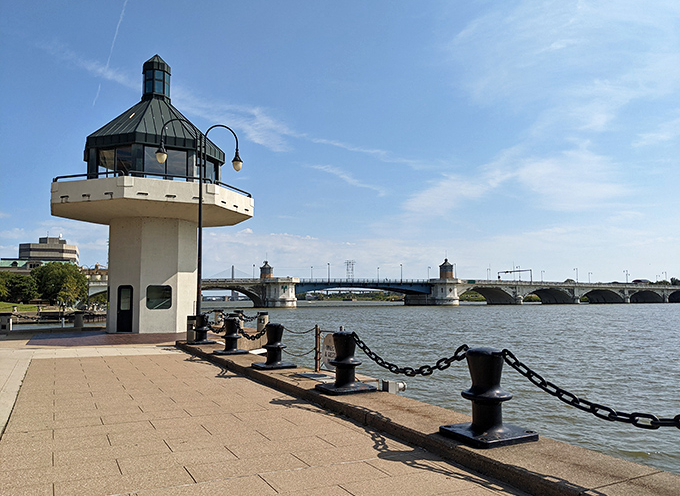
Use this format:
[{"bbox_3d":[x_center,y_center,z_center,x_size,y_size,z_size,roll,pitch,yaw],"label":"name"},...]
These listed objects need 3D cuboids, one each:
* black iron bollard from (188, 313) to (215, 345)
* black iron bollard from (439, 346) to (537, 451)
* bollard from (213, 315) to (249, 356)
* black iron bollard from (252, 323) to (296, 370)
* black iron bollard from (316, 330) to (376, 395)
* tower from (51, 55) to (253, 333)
[{"bbox_3d":[-4.242,2.510,16.341,0.694,0.878,0.694,3,-6,-28],"label":"black iron bollard"},{"bbox_3d":[1.521,1.497,5.504,0.694,0.878,0.694,3,-6,-28],"label":"black iron bollard"},{"bbox_3d":[-2.769,2.246,13.515,0.694,0.878,0.694,3,-6,-28],"label":"bollard"},{"bbox_3d":[-1.340,1.992,10.796,0.694,0.878,0.694,3,-6,-28],"label":"black iron bollard"},{"bbox_3d":[0.079,1.748,8.190,0.694,0.878,0.694,3,-6,-28],"label":"black iron bollard"},{"bbox_3d":[-9.270,-2.943,26.627,9.055,14.039,9.055,-2,-6,17],"label":"tower"}]

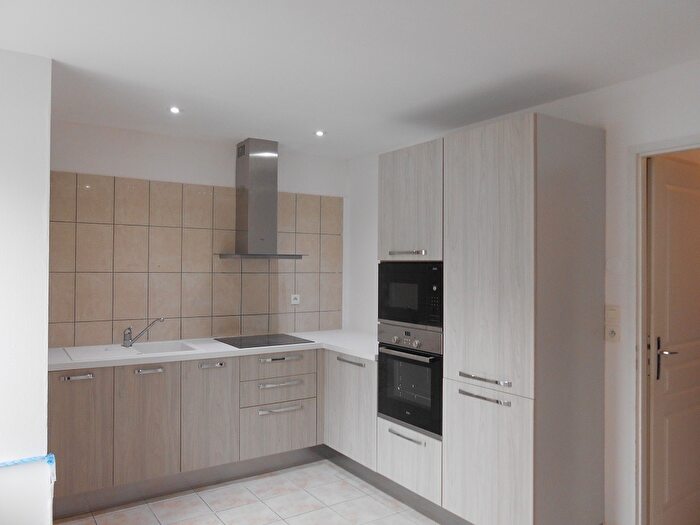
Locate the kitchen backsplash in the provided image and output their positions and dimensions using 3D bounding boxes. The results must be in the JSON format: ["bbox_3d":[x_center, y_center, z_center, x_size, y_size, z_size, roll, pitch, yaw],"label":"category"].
[{"bbox_3d":[-1.075,-0.003,4.139,2.424,1.195,0.020,1,-1,-34],"label":"kitchen backsplash"}]

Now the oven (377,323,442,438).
[{"bbox_3d":[0.556,0.696,3.296,0.560,0.604,0.600,1,-1,-34],"label":"oven"}]

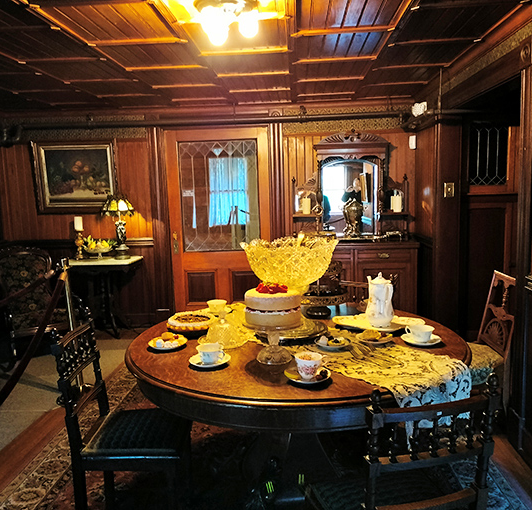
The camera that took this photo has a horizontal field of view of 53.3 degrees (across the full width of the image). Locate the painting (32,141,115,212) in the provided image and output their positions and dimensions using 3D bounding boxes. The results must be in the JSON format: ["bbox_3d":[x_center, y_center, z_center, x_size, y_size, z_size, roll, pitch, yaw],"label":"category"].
[{"bbox_3d":[-1.858,-0.755,5.133,0.775,0.680,0.080,-1,14,4],"label":"painting"}]

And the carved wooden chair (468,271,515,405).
[{"bbox_3d":[1.188,0.573,3.222,0.490,0.910,0.410,-2,7,1],"label":"carved wooden chair"}]

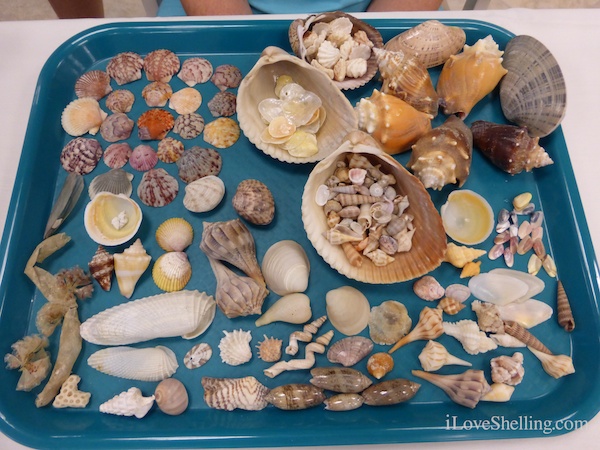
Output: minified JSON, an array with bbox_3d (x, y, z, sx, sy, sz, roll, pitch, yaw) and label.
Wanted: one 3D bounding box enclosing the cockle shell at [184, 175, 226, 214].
[{"bbox_3d":[-0.081,-0.028,0.361,0.031,0.011,0.036,28,72,9],"label":"cockle shell"}]

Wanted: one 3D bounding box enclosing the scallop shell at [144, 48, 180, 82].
[{"bbox_3d":[-0.133,-0.153,0.416,0.034,0.009,0.035,-4,70,-2],"label":"scallop shell"}]

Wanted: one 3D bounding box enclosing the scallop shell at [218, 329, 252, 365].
[{"bbox_3d":[-0.048,0.089,0.320,0.028,0.010,0.027,38,74,12],"label":"scallop shell"}]

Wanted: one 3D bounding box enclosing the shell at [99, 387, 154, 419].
[{"bbox_3d":[-0.121,0.126,0.305,0.040,0.017,0.021,-14,72,-5],"label":"shell"}]

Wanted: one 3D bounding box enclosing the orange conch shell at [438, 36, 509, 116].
[{"bbox_3d":[0.155,-0.133,0.385,0.054,0.047,0.082,21,72,6],"label":"orange conch shell"}]

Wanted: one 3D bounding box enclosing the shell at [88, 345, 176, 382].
[{"bbox_3d":[-0.122,0.099,0.314,0.066,0.012,0.026,4,70,1],"label":"shell"}]

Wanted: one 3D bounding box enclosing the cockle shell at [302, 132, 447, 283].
[{"bbox_3d":[0.049,-0.010,0.339,0.097,0.048,0.124,-17,72,-7],"label":"cockle shell"}]

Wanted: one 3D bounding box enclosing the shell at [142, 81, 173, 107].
[{"bbox_3d":[-0.132,-0.122,0.397,0.027,0.009,0.029,-7,71,-3],"label":"shell"}]

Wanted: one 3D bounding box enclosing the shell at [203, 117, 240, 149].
[{"bbox_3d":[-0.071,-0.084,0.391,0.033,0.009,0.030,-38,75,-13],"label":"shell"}]

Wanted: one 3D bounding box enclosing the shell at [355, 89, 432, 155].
[{"bbox_3d":[0.077,-0.088,0.369,0.065,0.040,0.053,10,70,3],"label":"shell"}]

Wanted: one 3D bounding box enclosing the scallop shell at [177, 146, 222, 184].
[{"bbox_3d":[-0.087,-0.054,0.371,0.039,0.011,0.036,-33,74,-11],"label":"scallop shell"}]

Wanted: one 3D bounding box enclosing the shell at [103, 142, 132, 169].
[{"bbox_3d":[-0.159,-0.062,0.375,0.023,0.007,0.026,43,76,13],"label":"shell"}]

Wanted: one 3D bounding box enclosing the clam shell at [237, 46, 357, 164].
[{"bbox_3d":[-0.004,-0.093,0.368,0.090,0.043,0.108,-23,72,-8],"label":"clam shell"}]

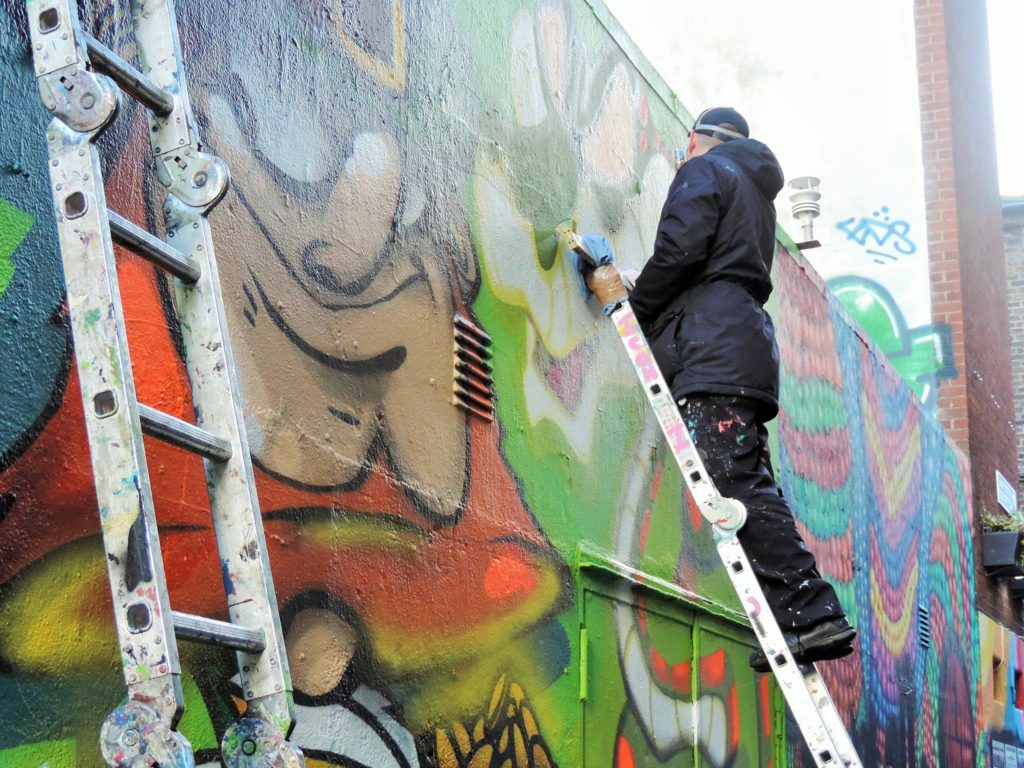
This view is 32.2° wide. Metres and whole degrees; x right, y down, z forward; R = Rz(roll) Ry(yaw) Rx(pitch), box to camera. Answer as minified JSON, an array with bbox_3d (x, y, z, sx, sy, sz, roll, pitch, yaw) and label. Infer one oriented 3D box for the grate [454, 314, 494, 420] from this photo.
[{"bbox_3d":[-0.100,-0.041,4.645,0.028,0.240,0.220,-6,-15,22],"label":"grate"}]

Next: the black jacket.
[{"bbox_3d":[0.600,-0.303,5.275,0.500,0.860,0.550,-11,-18,37],"label":"black jacket"}]

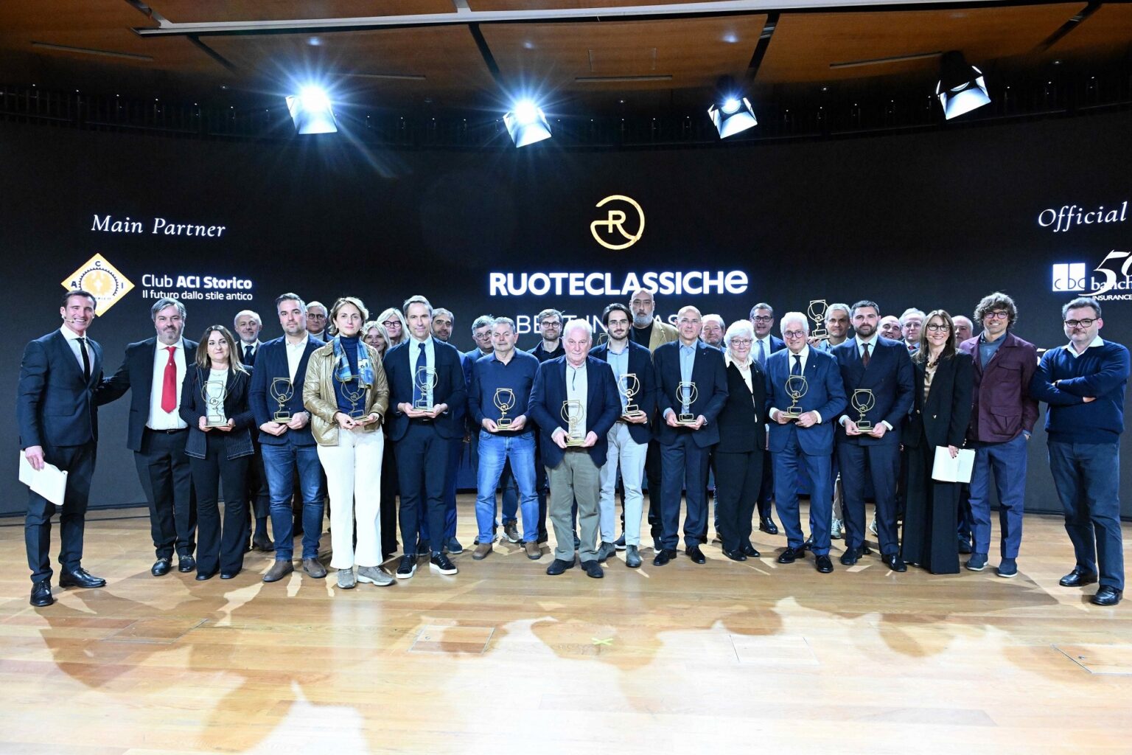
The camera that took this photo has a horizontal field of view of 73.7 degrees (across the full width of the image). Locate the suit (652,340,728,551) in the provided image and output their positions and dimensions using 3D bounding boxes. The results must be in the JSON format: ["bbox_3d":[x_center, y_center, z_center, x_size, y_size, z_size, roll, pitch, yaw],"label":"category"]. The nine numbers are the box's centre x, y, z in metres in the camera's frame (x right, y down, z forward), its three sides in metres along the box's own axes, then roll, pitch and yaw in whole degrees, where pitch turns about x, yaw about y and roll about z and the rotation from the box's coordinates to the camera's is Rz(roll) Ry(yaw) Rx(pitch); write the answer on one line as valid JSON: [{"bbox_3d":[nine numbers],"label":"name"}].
[{"bbox_3d":[0.854,0.469,5.148,0.530,1.444,0.360,1,3,10],"label":"suit"}]

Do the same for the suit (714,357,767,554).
[{"bbox_3d":[1.248,0.531,5.323,0.444,1.375,0.310,-1,4,-12],"label":"suit"}]

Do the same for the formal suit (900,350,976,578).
[{"bbox_3d":[2.453,0.543,4.989,0.444,1.437,0.350,2,5,30],"label":"formal suit"}]

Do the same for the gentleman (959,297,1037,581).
[{"bbox_3d":[2.833,0.354,4.903,0.530,1.805,0.380,2,3,35],"label":"gentleman"}]

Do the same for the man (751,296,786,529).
[{"bbox_3d":[1.547,0.309,5.859,0.520,1.793,0.370,1,3,10],"label":"man"}]

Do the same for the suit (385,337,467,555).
[{"bbox_3d":[-0.922,0.481,4.966,0.544,1.506,0.380,0,4,-7],"label":"suit"}]

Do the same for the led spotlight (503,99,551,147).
[{"bbox_3d":[-0.376,-2.464,7.200,0.420,0.400,0.400,0,41,-3],"label":"led spotlight"}]

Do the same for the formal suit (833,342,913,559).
[{"bbox_3d":[2.079,0.459,5.065,0.530,1.474,0.360,1,3,24],"label":"formal suit"}]

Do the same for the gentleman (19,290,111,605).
[{"bbox_3d":[-2.968,0.382,4.437,0.400,1.783,0.520,2,3,42],"label":"gentleman"}]

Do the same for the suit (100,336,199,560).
[{"bbox_3d":[-2.706,0.461,4.907,0.670,1.473,0.380,-1,2,-25],"label":"suit"}]

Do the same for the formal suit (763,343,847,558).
[{"bbox_3d":[1.625,0.496,5.087,0.540,1.397,0.360,1,3,20],"label":"formal suit"}]

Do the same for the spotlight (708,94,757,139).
[{"bbox_3d":[1.355,-2.210,6.200,0.360,0.350,0.360,-11,43,11],"label":"spotlight"}]

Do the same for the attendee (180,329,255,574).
[{"bbox_3d":[-2.270,0.470,4.911,0.454,1.615,0.380,-1,4,-19],"label":"attendee"}]

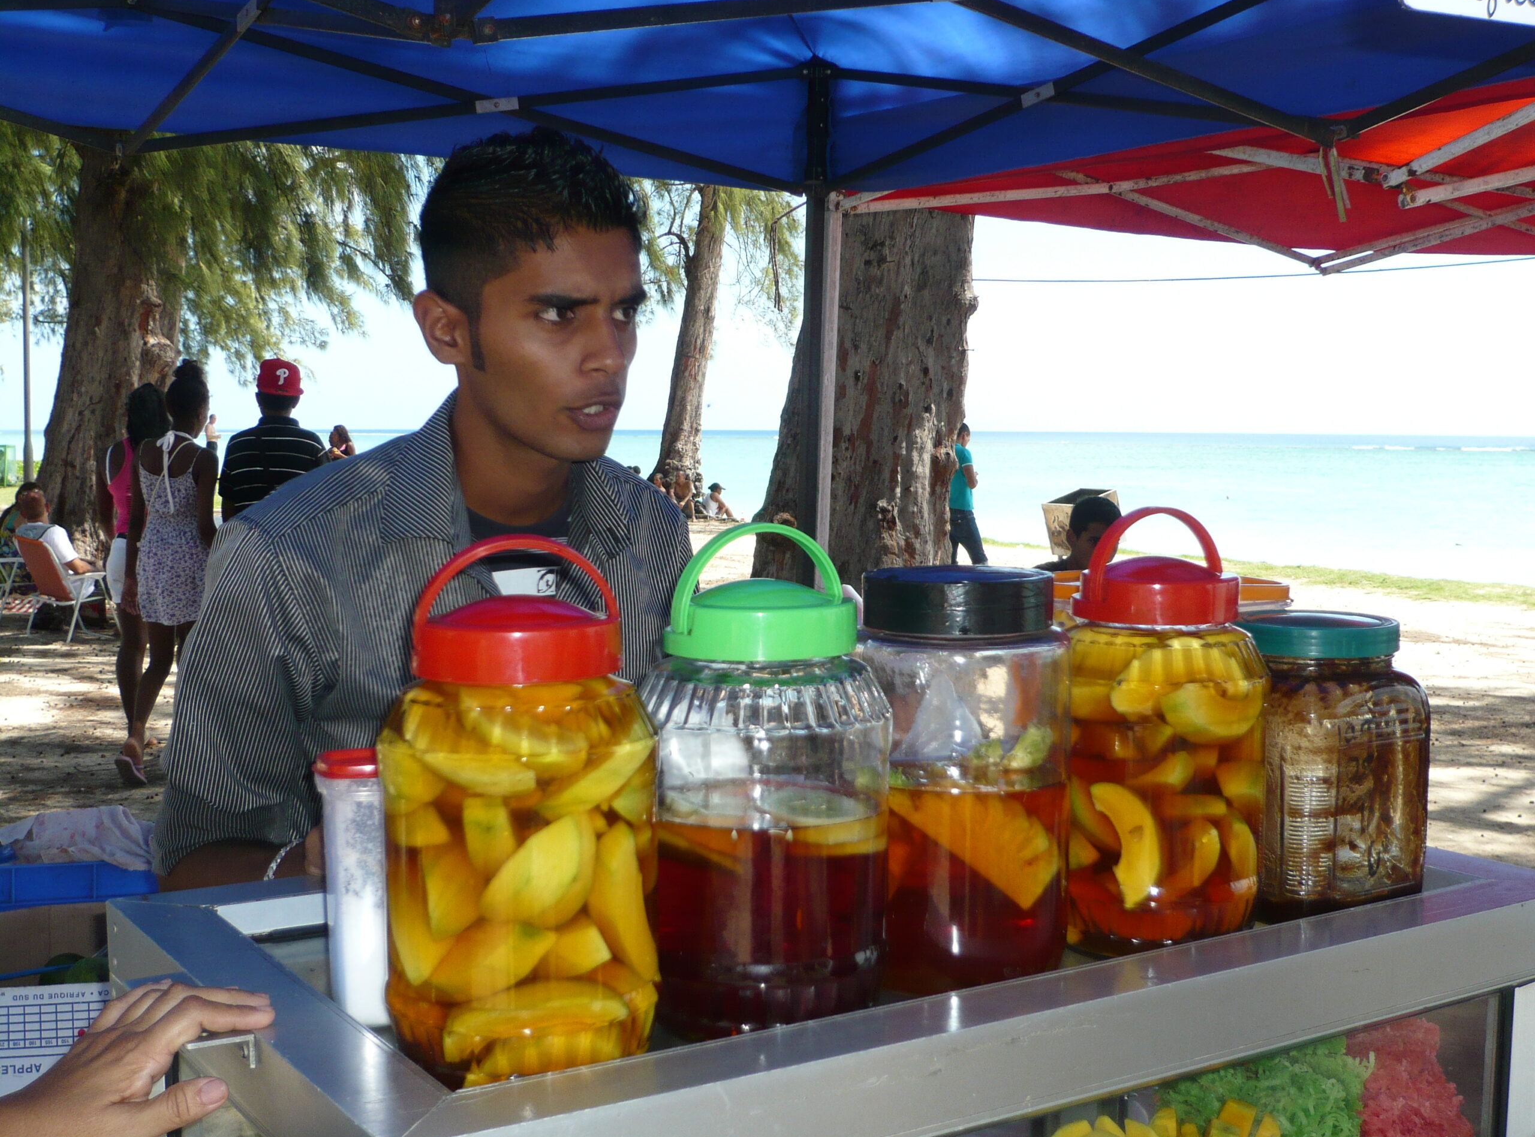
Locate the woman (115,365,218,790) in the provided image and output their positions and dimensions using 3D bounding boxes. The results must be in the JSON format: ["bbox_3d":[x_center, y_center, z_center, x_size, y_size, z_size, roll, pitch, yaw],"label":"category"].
[{"bbox_3d":[-2.452,0.007,7.900,0.420,1.700,0.480,1,4,7],"label":"woman"}]

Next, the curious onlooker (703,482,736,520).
[{"bbox_3d":[-0.981,-1.391,39.500,0.740,0.760,0.480,-1,4,-17],"label":"curious onlooker"}]

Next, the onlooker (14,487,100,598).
[{"bbox_3d":[-4.980,-0.038,13.500,0.560,1.070,0.800,3,5,37],"label":"onlooker"}]

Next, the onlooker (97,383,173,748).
[{"bbox_3d":[-2.864,-0.014,8.650,0.420,1.640,0.420,1,4,5],"label":"onlooker"}]

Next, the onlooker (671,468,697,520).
[{"bbox_3d":[-1.754,-1.496,39.000,0.560,1.040,0.720,2,4,18],"label":"onlooker"}]

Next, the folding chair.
[{"bbox_3d":[-4.909,0.139,13.400,0.540,0.750,0.600,4,5,38],"label":"folding chair"}]

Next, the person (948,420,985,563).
[{"bbox_3d":[1.686,-0.405,16.300,0.420,1.690,0.460,-3,5,-40],"label":"person"}]

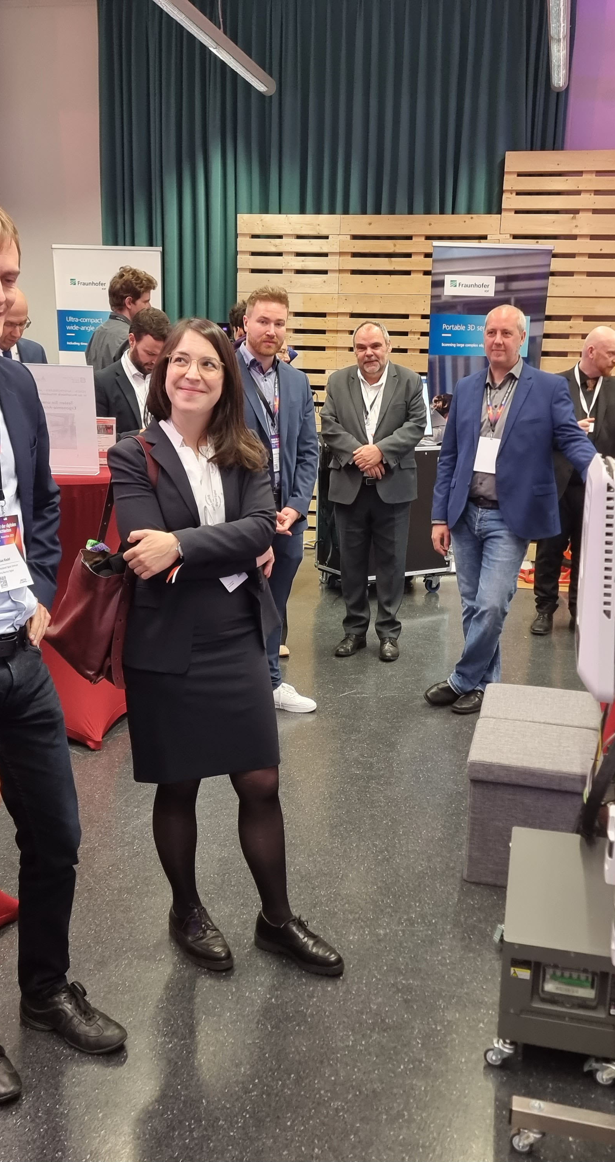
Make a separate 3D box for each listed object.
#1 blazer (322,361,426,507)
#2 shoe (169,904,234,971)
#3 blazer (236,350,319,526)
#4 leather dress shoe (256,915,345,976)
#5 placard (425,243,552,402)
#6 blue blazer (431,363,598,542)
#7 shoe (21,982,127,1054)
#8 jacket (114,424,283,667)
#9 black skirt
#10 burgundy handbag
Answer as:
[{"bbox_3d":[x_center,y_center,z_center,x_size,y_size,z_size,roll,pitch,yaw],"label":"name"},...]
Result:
[{"bbox_3d":[0.342,-0.754,5.525,0.560,0.740,0.340,3,12,6],"label":"blazer"},{"bbox_3d":[-0.281,0.924,2.851,0.098,0.100,0.270,-7,15,-35],"label":"shoe"},{"bbox_3d":[-0.167,-0.609,4.552,0.480,0.730,0.320,-2,14,-12],"label":"blazer"},{"bbox_3d":[-0.022,0.935,2.794,0.270,0.100,0.100,10,16,33],"label":"leather dress shoe"},{"bbox_3d":[1.183,-1.076,7.231,0.850,2.200,0.240,-1,13,-13],"label":"placard"},{"bbox_3d":[0.874,-0.544,4.585,0.700,0.780,0.430,6,13,20],"label":"blue blazer"},{"bbox_3d":[-0.545,0.988,2.493,0.285,0.115,0.107,6,13,20],"label":"shoe"},{"bbox_3d":[-0.278,-0.073,2.614,0.440,0.594,0.330,-5,15,-24],"label":"jacket"},{"bbox_3d":[-0.268,0.244,2.707,0.385,0.530,0.280,-5,14,-27],"label":"black skirt"},{"bbox_3d":[-0.502,-0.050,2.600,0.180,0.602,0.300,-10,17,-39],"label":"burgundy handbag"}]

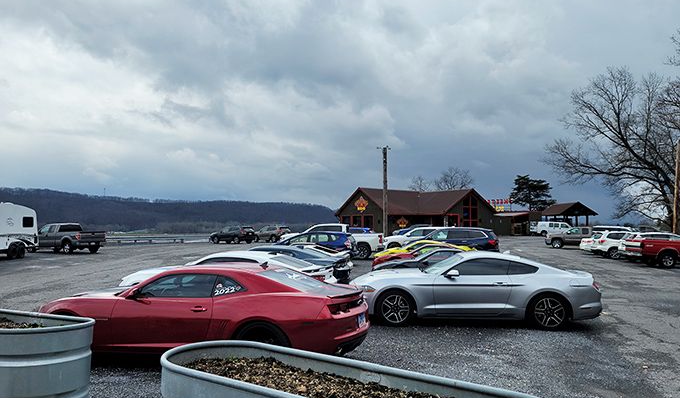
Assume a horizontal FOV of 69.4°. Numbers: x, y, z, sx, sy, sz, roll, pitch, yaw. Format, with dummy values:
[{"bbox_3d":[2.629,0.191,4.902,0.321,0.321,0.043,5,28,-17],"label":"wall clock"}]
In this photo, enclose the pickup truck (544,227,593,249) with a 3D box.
[{"bbox_3d":[20.289,3.191,41.605,5.600,1.860,2.000,-1,-3,17],"label":"pickup truck"}]

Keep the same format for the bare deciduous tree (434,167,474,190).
[{"bbox_3d":[24.480,0.240,105.133,8.800,14.365,8.800,0,-3,0],"label":"bare deciduous tree"}]

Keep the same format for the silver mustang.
[{"bbox_3d":[2.606,1.725,9.744,4.790,1.380,1.930,0,-3,5],"label":"silver mustang"}]

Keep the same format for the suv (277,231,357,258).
[{"bbox_3d":[-1.407,2.224,21.714,4.380,1.600,1.790,-1,-3,13],"label":"suv"}]

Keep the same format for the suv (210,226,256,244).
[{"bbox_3d":[-10.536,3.524,48.251,4.620,1.700,1.820,-1,-3,29],"label":"suv"}]

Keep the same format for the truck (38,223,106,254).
[{"bbox_3d":[-18.590,2.599,33.212,5.880,1.940,2.020,-1,-3,27],"label":"truck"}]

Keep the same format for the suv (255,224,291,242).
[{"bbox_3d":[-7.434,3.765,52.526,4.700,1.680,1.830,-2,-3,32],"label":"suv"}]

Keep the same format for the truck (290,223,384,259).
[{"bbox_3d":[-0.375,2.353,27.215,5.860,1.920,2.050,0,-3,8],"label":"truck"}]

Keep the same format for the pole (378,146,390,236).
[{"bbox_3d":[3.866,-0.199,42.067,1.000,8.582,0.400,0,-3,0],"label":"pole"}]

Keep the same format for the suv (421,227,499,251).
[{"bbox_3d":[6.004,2.412,26.547,5.050,1.770,1.960,0,-3,11],"label":"suv"}]

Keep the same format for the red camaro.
[{"bbox_3d":[-2.102,1.585,7.211,4.836,1.370,1.920,-1,-3,13],"label":"red camaro"}]

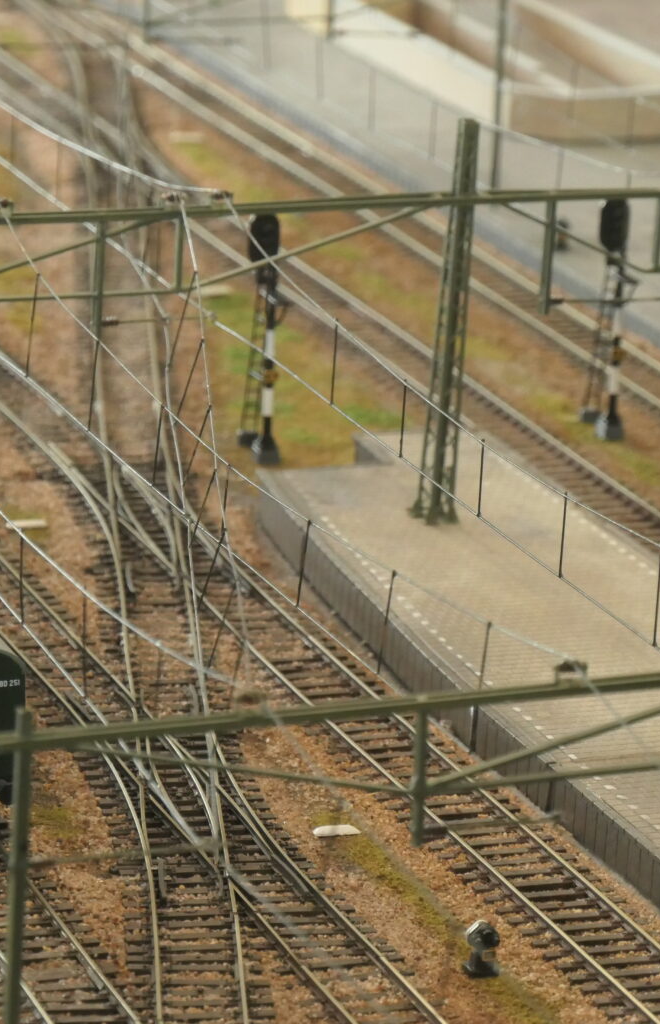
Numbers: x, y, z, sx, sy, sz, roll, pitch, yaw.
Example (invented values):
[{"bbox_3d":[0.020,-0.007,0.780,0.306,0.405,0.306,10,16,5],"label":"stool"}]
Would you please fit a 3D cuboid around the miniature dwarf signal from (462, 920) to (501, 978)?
[{"bbox_3d":[0.032,0.091,0.999,0.007,0.011,0.006,-3,16,-18],"label":"miniature dwarf signal"}]

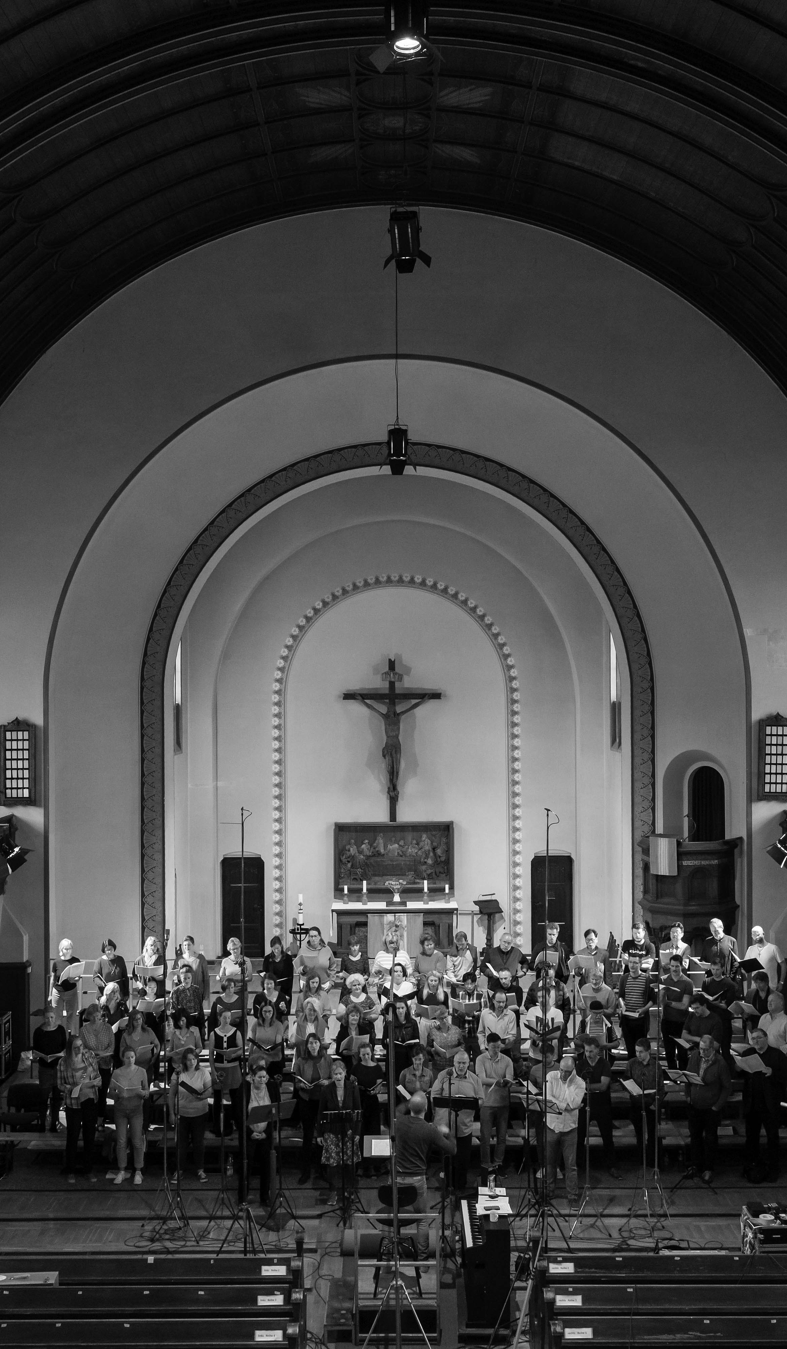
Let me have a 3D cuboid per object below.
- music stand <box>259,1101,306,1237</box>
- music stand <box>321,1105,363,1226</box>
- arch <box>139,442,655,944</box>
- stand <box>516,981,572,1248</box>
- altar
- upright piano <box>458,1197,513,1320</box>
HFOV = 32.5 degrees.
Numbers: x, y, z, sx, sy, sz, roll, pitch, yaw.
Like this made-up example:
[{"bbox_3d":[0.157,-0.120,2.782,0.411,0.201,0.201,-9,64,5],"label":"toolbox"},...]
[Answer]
[{"bbox_3d":[-1.292,5.541,15.279,0.560,1.420,0.500,0,-1,-27],"label":"music stand"},{"bbox_3d":[-0.569,5.595,15.343,0.500,1.340,0.500,0,-1,0],"label":"music stand"},{"bbox_3d":[0.054,0.790,22.342,8.500,9.300,0.400,0,-1,0],"label":"arch"},{"bbox_3d":[1.654,4.763,14.689,0.700,2.950,0.700,0,-1,0],"label":"stand"},{"bbox_3d":[0.045,5.068,26.736,2.550,1.050,1.000,0,-1,0],"label":"altar"},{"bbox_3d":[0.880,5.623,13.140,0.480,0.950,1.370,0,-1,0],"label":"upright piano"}]

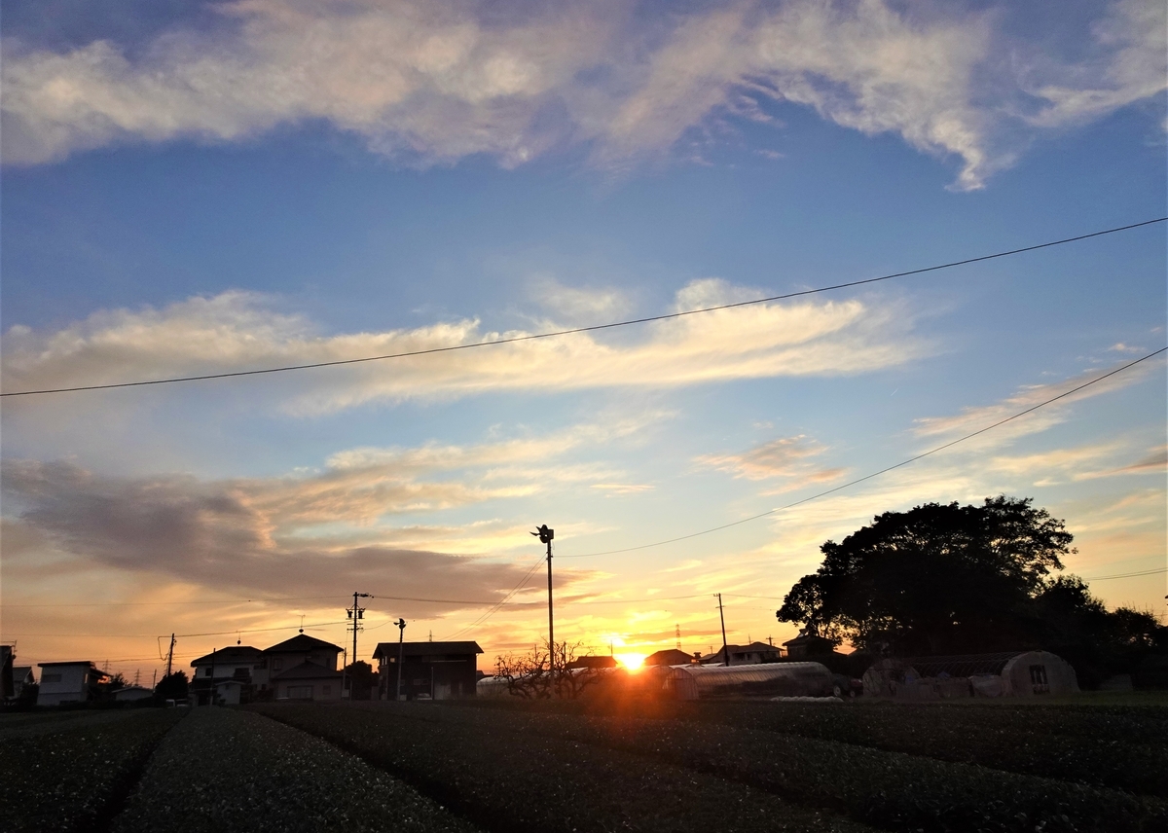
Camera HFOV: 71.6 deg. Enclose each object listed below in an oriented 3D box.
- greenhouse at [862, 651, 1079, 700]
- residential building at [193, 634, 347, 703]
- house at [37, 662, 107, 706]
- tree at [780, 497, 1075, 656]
[{"bbox_3d":[27.163,18.811,58.788,5.801,2.716,14.744,4,-19,-18],"label":"greenhouse"},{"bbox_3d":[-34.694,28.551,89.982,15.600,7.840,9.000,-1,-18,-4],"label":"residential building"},{"bbox_3d":[-51.298,27.388,81.355,6.500,5.800,6.500,6,-19,-24],"label":"house"},{"bbox_3d":[29.346,15.509,71.408,25.700,16.586,21.196,-2,-18,0],"label":"tree"}]

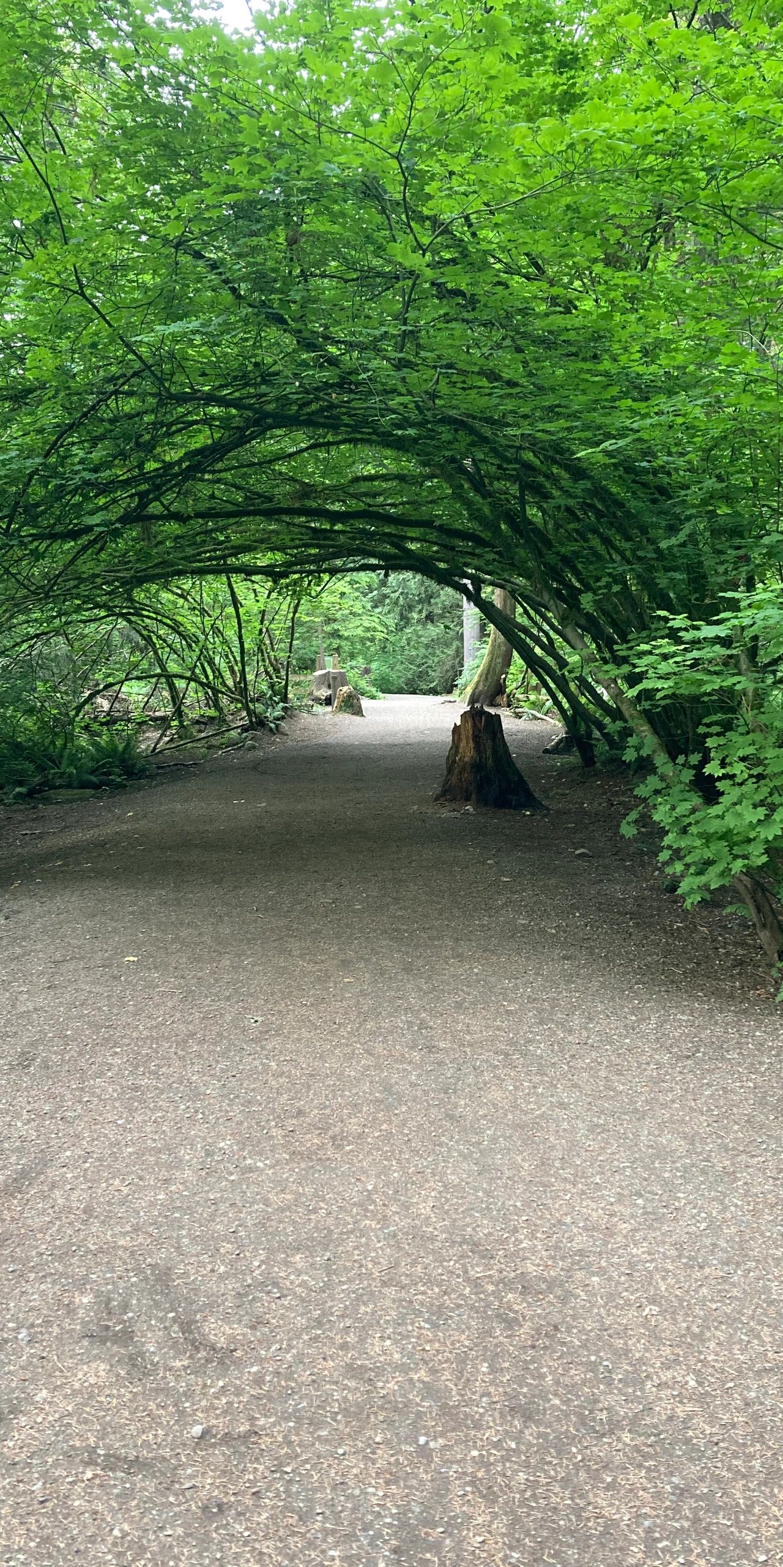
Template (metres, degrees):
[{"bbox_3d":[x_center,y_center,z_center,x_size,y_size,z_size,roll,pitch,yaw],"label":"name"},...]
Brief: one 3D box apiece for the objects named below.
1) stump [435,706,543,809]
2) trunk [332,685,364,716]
[{"bbox_3d":[0.937,-0.285,12.087,1.018,0.910,0.967,0,6,0],"label":"stump"},{"bbox_3d":[-0.898,-1.759,26.739,0.680,0.619,0.646,0,6,0],"label":"trunk"}]

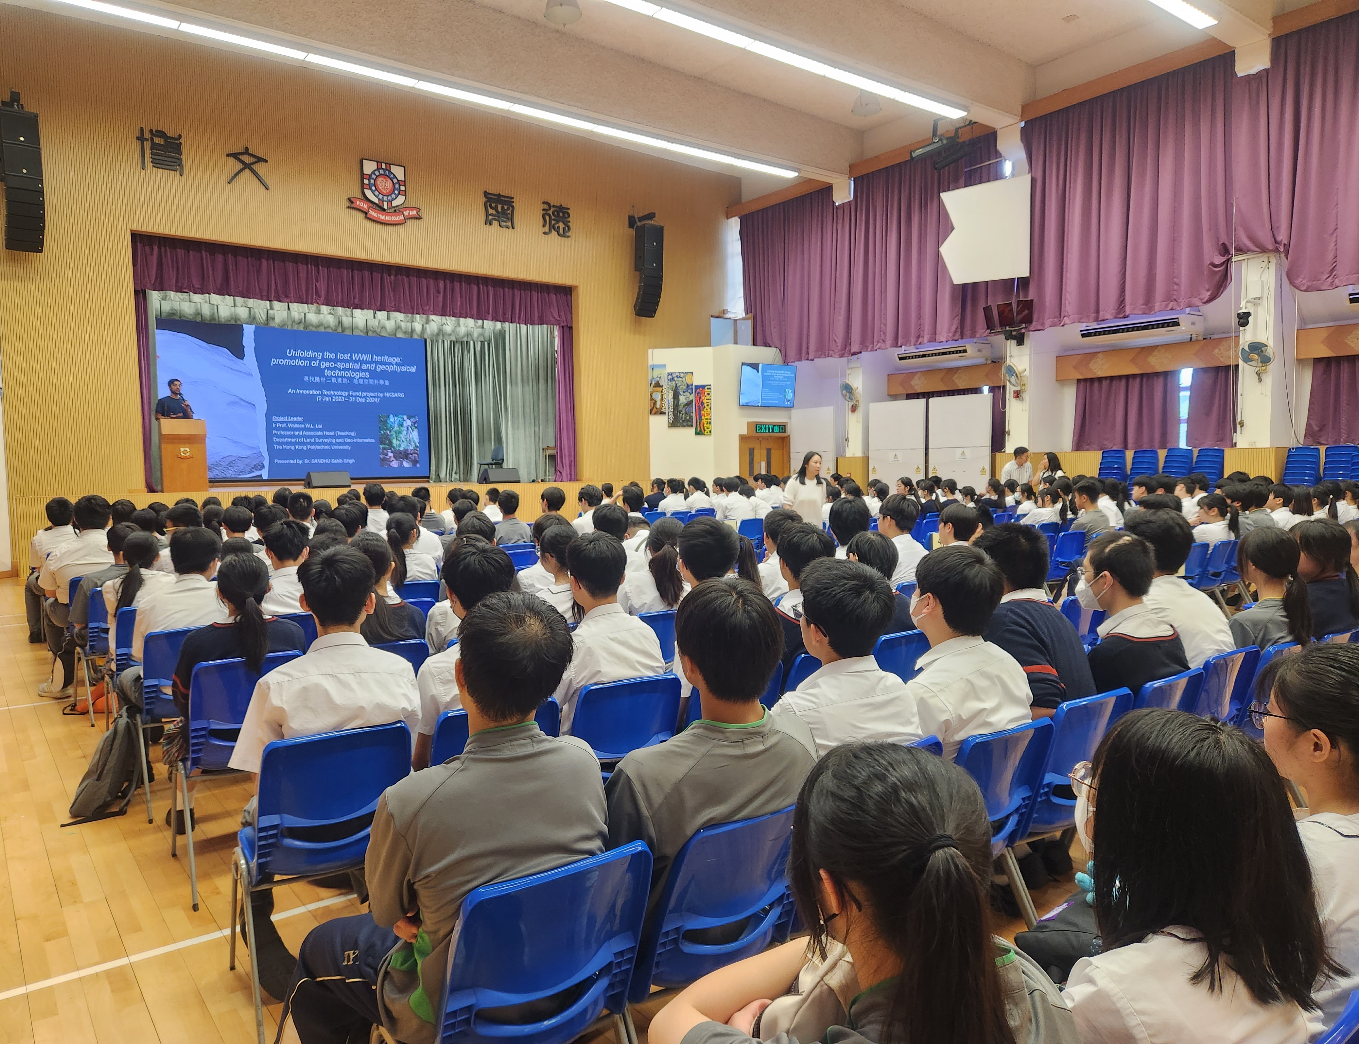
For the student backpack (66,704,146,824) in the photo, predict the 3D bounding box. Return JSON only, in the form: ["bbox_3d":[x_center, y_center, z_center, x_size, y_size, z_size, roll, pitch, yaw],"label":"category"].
[{"bbox_3d":[-2.550,1.045,4.133,0.190,0.450,0.280,21,-10,-36],"label":"student backpack"}]

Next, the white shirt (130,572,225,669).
[{"bbox_3d":[-2.125,0.439,3.950,0.460,0.470,0.300,-3,4,-33],"label":"white shirt"}]

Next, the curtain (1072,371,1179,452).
[{"bbox_3d":[7.481,-1.881,15.590,0.140,1.330,1.830,-4,5,-38],"label":"curtain"}]

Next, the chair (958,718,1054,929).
[{"bbox_3d":[0.673,0.898,2.522,0.430,0.800,0.550,-3,4,-34],"label":"chair"}]

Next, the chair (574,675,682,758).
[{"bbox_3d":[-0.280,0.870,3.042,0.440,0.815,0.550,-3,4,-31],"label":"chair"}]

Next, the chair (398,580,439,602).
[{"bbox_3d":[-1.733,0.743,5.675,0.430,0.800,0.550,-3,4,-34],"label":"chair"}]

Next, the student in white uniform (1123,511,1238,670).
[{"bbox_3d":[1.525,0.588,3.276,0.470,1.260,0.750,-3,4,-38],"label":"student in white uniform"}]

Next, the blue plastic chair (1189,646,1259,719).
[{"bbox_3d":[1.796,0.846,3.441,0.460,0.800,0.540,-3,4,-34],"label":"blue plastic chair"}]

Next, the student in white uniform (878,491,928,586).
[{"bbox_3d":[1.069,0.487,5.297,0.460,1.270,0.750,-3,4,-38],"label":"student in white uniform"}]

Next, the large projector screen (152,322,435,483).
[{"bbox_3d":[-7.216,-2.239,17.782,4.994,2.876,0.100,-3,4,-37],"label":"large projector screen"}]

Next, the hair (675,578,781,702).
[{"bbox_3d":[0.102,0.242,1.898,0.200,0.240,0.235,-3,4,-29],"label":"hair"}]

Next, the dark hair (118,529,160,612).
[{"bbox_3d":[-2.703,0.247,4.620,0.210,0.400,0.230,-3,4,-32],"label":"dark hair"}]

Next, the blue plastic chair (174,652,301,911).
[{"bbox_3d":[-1.633,0.871,3.440,0.440,0.815,0.550,-4,5,-37],"label":"blue plastic chair"}]

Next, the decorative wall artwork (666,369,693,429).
[{"bbox_3d":[0.025,-2.633,19.991,0.528,1.197,0.030,-1,4,7],"label":"decorative wall artwork"}]

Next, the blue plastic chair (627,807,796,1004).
[{"bbox_3d":[0.020,0.934,1.950,0.440,0.815,0.550,-3,4,-32],"label":"blue plastic chair"}]

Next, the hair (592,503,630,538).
[{"bbox_3d":[-0.399,0.006,5.427,0.185,0.230,0.220,-3,4,-31],"label":"hair"}]

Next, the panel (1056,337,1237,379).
[{"bbox_3d":[7.039,-2.424,13.824,0.120,0.390,3.000,-3,4,-37],"label":"panel"}]

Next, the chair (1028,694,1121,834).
[{"bbox_3d":[1.060,0.890,2.880,0.460,0.800,0.540,-3,4,-32],"label":"chair"}]

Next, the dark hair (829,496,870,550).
[{"bbox_3d":[0.846,0.003,4.600,0.190,0.250,0.220,-2,3,-18],"label":"dark hair"}]

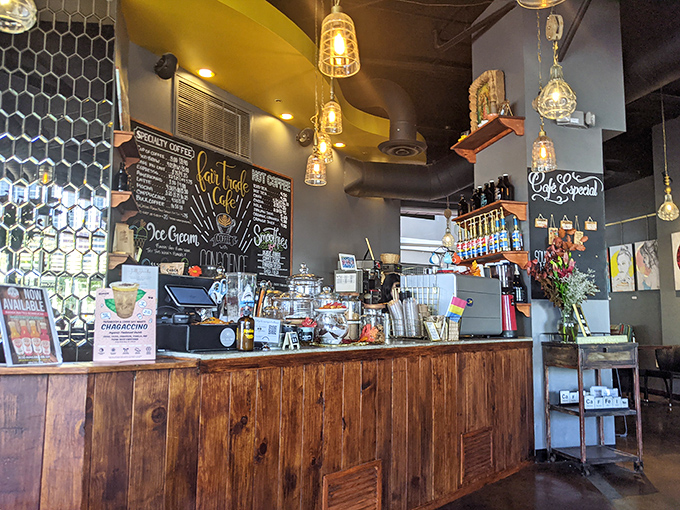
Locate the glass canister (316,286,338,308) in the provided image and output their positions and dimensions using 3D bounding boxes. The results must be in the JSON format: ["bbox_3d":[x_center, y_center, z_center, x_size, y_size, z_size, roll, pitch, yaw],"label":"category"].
[{"bbox_3d":[-0.081,0.343,3.334,0.155,0.290,0.155,2,-7,-13],"label":"glass canister"}]

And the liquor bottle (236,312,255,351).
[{"bbox_3d":[-0.405,0.333,2.303,0.073,0.170,0.073,4,-7,-25],"label":"liquor bottle"}]

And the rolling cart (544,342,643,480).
[{"bbox_3d":[2.080,1.225,4.388,0.570,1.010,0.430,2,-7,-16],"label":"rolling cart"}]

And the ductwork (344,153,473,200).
[{"bbox_3d":[1.242,-1.316,8.805,2.184,0.620,1.500,2,-7,-13],"label":"ductwork"}]

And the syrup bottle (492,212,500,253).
[{"bbox_3d":[1.411,-0.196,4.776,0.080,0.375,0.080,4,-7,-29],"label":"syrup bottle"}]

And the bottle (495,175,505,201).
[{"bbox_3d":[1.335,-0.536,4.404,0.095,0.234,0.095,4,-7,-25],"label":"bottle"}]

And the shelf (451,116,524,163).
[{"bbox_3d":[1.330,-1.028,4.854,0.236,0.157,0.912,2,-7,-13],"label":"shelf"}]

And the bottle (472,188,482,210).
[{"bbox_3d":[1.269,-0.500,4.910,0.105,0.254,0.105,2,-7,-13],"label":"bottle"}]

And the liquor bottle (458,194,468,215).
[{"bbox_3d":[1.266,-0.503,5.438,0.088,0.250,0.088,1,-7,0],"label":"liquor bottle"}]

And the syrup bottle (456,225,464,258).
[{"bbox_3d":[1.234,-0.124,5.424,0.080,0.375,0.080,1,-7,0],"label":"syrup bottle"}]

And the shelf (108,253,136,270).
[{"bbox_3d":[-2.040,0.097,5.041,0.180,0.142,0.680,2,-7,-13],"label":"shelf"}]

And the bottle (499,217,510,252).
[{"bbox_3d":[1.357,-0.176,4.352,0.080,0.310,0.080,-4,-8,35],"label":"bottle"}]

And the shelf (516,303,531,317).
[{"bbox_3d":[1.518,0.503,4.818,0.145,0.111,0.540,2,-7,-15],"label":"shelf"}]

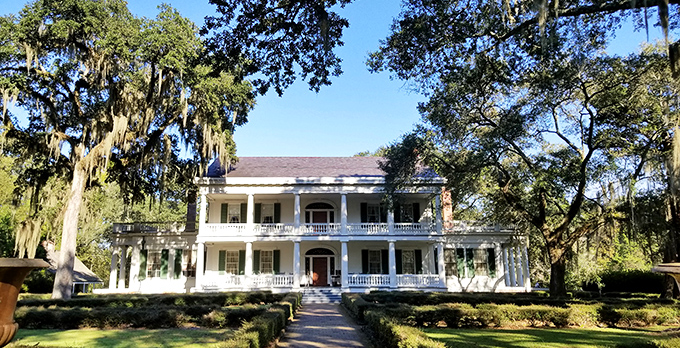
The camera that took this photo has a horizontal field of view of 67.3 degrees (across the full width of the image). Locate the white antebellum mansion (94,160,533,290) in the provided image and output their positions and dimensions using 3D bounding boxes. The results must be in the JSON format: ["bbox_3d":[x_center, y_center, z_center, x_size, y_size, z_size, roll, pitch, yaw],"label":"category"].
[{"bbox_3d":[-1.796,4.822,45.420,34.900,12.400,13.000,0,-11,-1],"label":"white antebellum mansion"}]

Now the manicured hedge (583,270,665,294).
[{"bbox_3d":[28.426,11.055,52.182,8.600,2.550,2.500,0,-11,-1],"label":"manicured hedge"}]

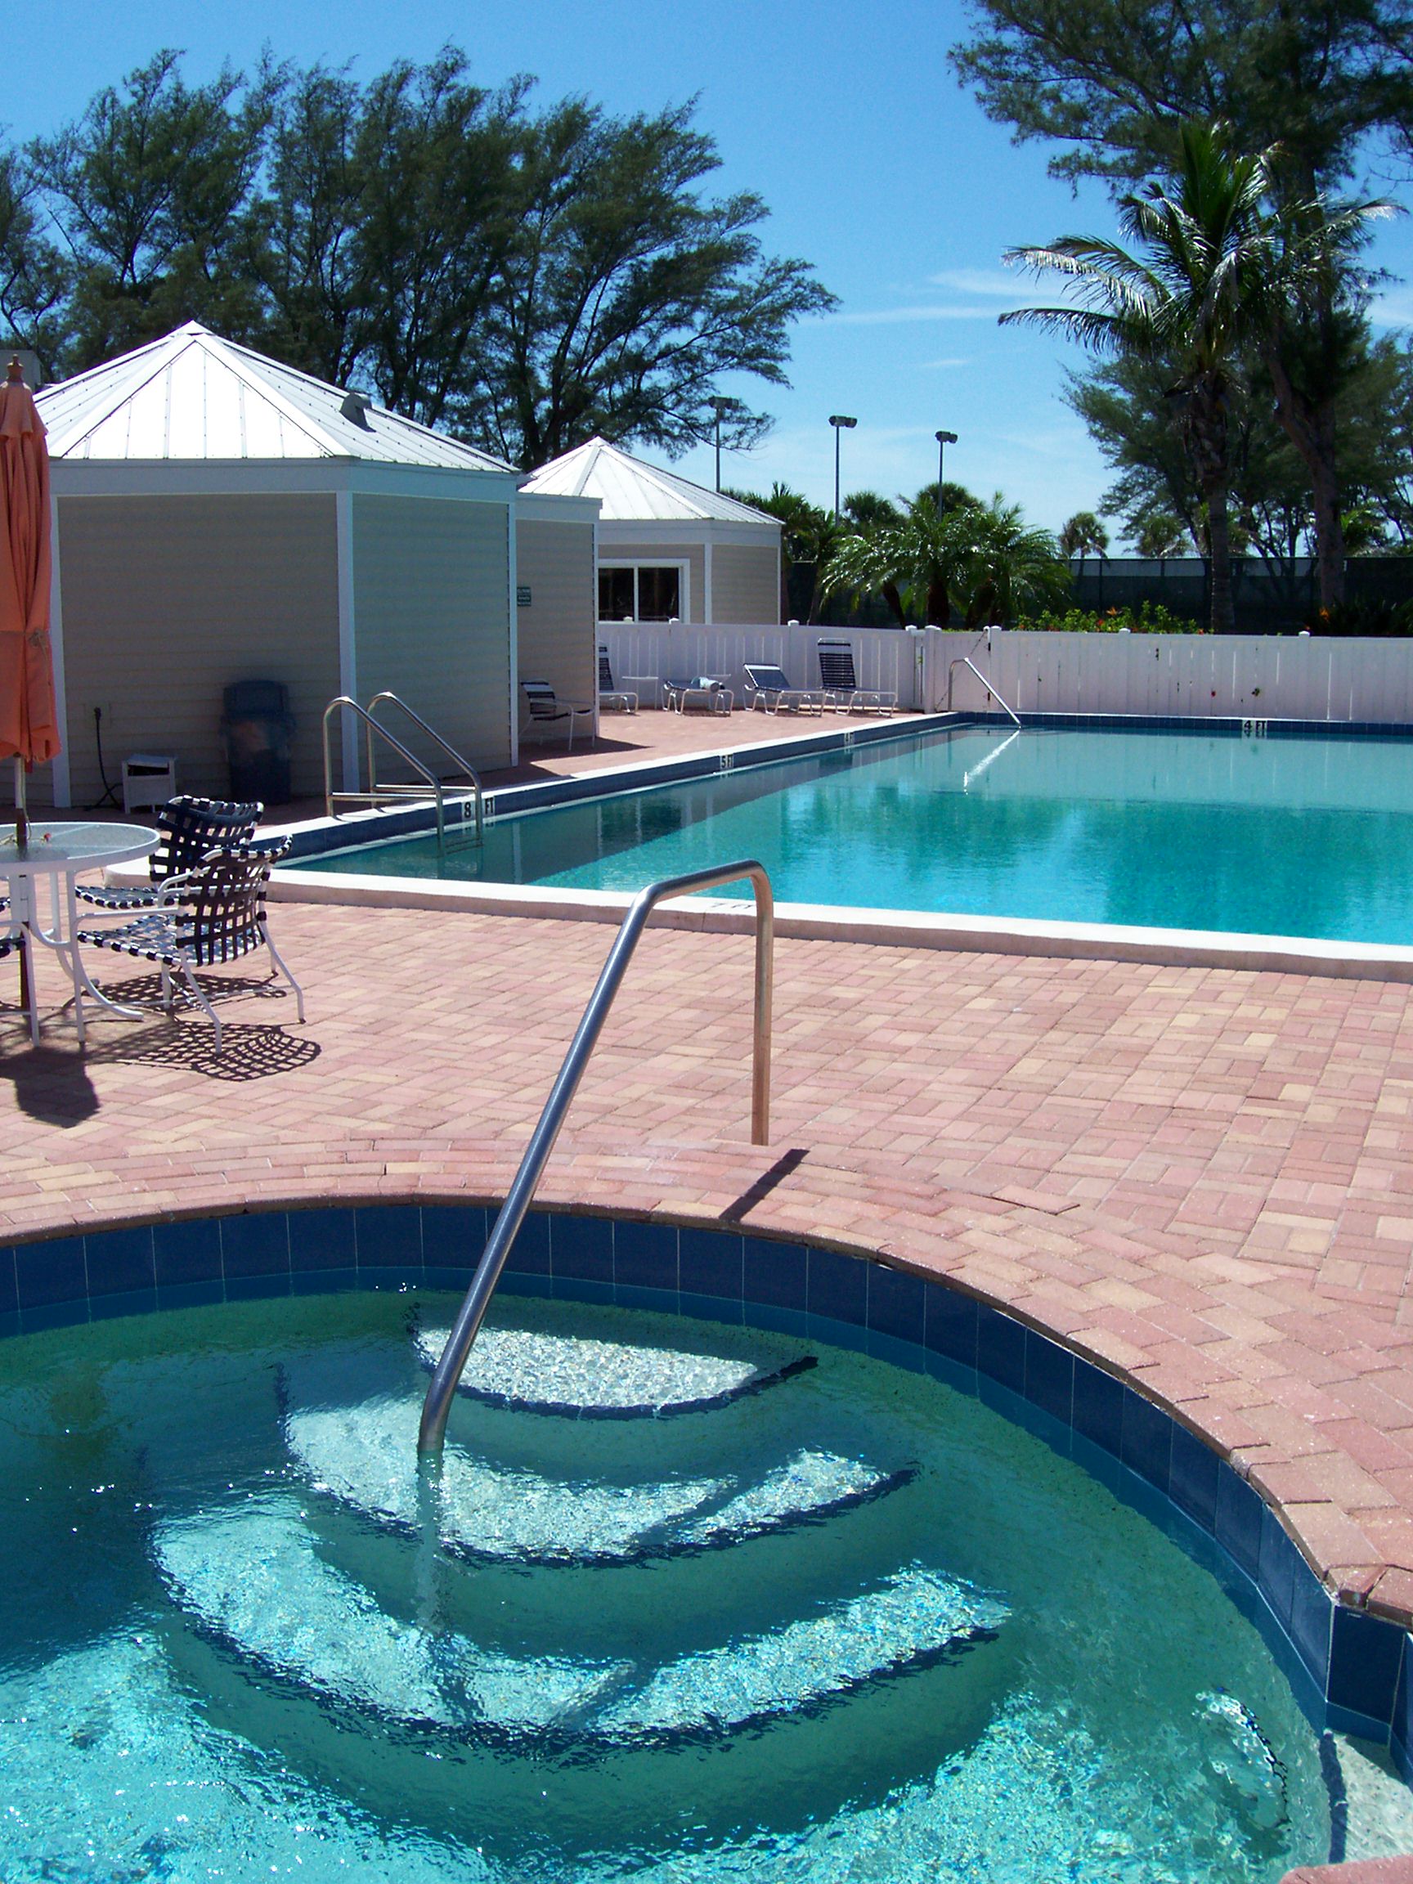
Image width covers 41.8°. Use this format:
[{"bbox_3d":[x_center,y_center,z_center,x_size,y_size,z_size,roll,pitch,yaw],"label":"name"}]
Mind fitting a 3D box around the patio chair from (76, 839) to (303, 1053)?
[{"bbox_3d":[-1.985,-0.024,7.081,0.660,0.750,0.610,4,12,18],"label":"patio chair"}]

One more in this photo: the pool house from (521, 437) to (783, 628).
[{"bbox_3d":[-1.720,-6.231,30.368,5.500,3.960,5.500,-3,12,-16],"label":"pool house"}]

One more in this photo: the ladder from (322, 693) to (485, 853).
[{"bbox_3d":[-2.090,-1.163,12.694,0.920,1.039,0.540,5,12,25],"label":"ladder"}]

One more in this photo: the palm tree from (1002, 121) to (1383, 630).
[{"bbox_3d":[6.920,-7.371,26.064,5.400,7.772,5.200,3,12,14],"label":"palm tree"}]

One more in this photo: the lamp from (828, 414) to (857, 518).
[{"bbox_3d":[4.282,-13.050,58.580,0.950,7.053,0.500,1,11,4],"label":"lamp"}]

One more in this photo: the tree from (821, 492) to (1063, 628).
[{"bbox_3d":[3.694,-5.401,28.494,3.800,2.962,3.600,1,11,7],"label":"tree"}]

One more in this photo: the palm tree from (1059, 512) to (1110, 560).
[{"bbox_3d":[18.339,-18.290,90.164,2.488,5.238,2.488,2,11,11],"label":"palm tree"}]

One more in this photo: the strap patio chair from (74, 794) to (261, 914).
[{"bbox_3d":[-2.310,-0.214,7.986,0.610,0.770,0.660,11,16,44],"label":"strap patio chair"}]

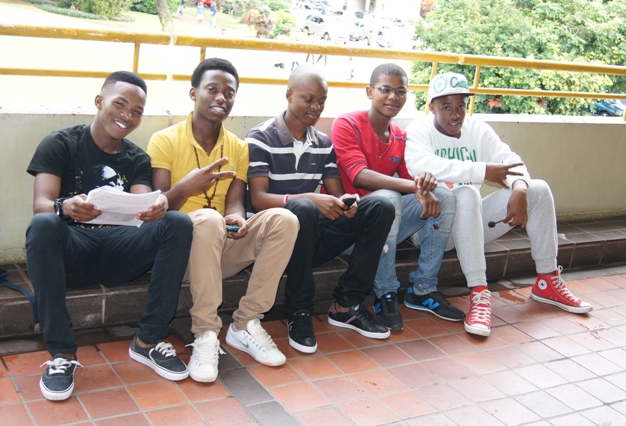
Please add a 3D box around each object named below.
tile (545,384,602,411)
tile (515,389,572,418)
[{"bbox_3d":[0.958,0.683,2.947,0.155,0.014,0.155,-3,19,-31],"label":"tile"},{"bbox_3d":[0.825,0.692,2.873,0.154,0.015,0.154,-3,19,-32],"label":"tile"}]

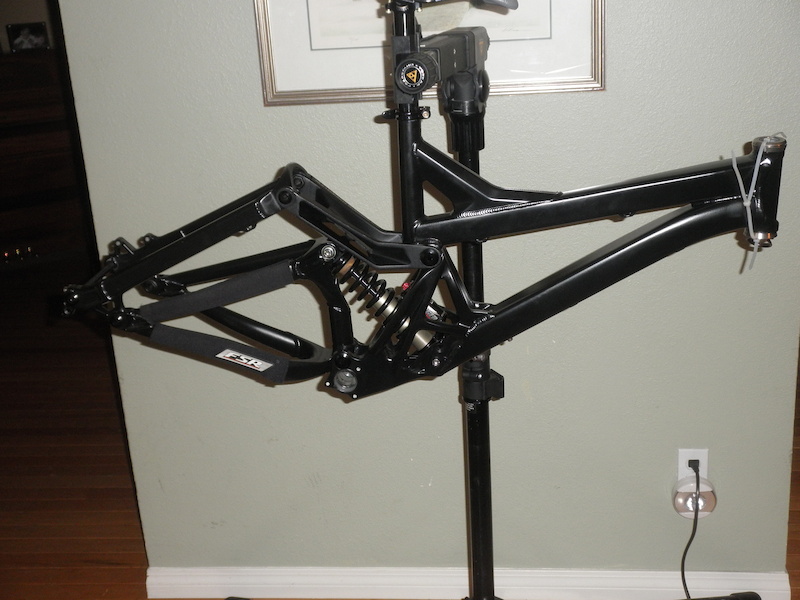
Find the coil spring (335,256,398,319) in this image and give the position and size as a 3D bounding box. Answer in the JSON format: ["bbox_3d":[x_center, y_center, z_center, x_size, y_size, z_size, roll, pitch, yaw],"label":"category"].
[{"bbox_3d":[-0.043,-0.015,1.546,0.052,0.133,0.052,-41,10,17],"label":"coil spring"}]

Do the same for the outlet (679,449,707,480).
[{"bbox_3d":[0.724,0.423,2.508,0.070,0.114,0.009,-1,19,7],"label":"outlet"}]

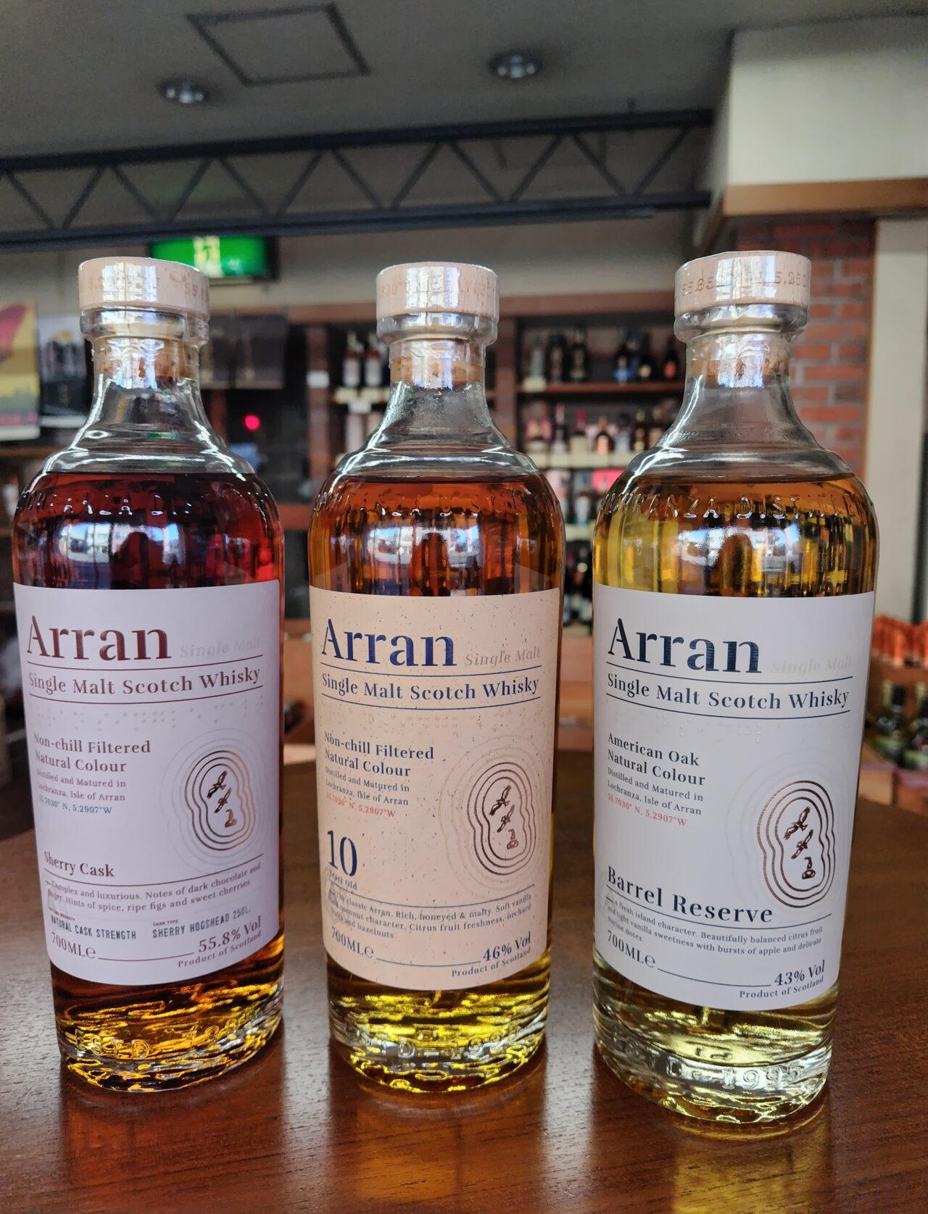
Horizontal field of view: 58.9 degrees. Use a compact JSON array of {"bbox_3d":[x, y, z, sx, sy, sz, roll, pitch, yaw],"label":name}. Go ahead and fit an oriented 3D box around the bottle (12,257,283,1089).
[{"bbox_3d":[-0.102,0.021,0.277,0.083,0.252,0.083,-1,7,-9],"label":"bottle"}]

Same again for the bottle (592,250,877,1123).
[{"bbox_3d":[0.083,0.024,0.263,0.083,0.252,0.083,3,8,18],"label":"bottle"}]

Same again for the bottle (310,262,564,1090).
[{"bbox_3d":[-0.009,0.022,0.276,0.083,0.252,0.083,1,7,5],"label":"bottle"}]

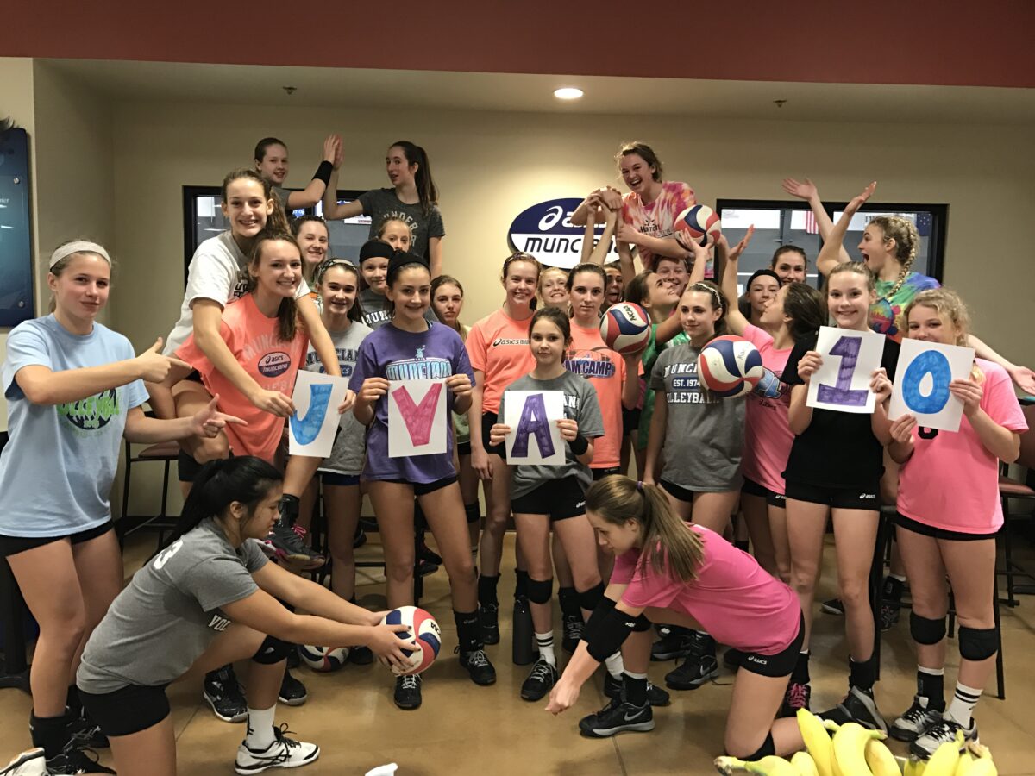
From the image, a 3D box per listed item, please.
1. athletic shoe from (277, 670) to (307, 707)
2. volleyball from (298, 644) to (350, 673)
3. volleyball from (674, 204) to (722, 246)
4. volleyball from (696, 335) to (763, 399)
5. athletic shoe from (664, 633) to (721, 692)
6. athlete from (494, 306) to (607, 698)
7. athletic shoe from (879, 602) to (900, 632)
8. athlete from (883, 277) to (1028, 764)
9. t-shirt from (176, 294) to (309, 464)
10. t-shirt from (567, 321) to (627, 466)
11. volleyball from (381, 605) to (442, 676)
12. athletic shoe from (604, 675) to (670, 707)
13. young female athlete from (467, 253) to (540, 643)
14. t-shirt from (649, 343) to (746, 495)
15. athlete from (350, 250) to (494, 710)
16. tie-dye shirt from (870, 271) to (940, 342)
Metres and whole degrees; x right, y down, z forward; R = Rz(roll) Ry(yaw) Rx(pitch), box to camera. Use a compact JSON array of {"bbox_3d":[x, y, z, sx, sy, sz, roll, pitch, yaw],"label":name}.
[{"bbox_3d":[-0.920,1.089,3.225,0.108,0.125,0.275,-4,9,-40],"label":"athletic shoe"},{"bbox_3d":[-0.782,1.048,3.390,0.210,0.210,0.210,2,7,0],"label":"volleyball"},{"bbox_3d":[0.815,-0.719,3.780,0.210,0.210,0.210,2,6,11],"label":"volleyball"},{"bbox_3d":[0.706,-0.070,2.775,0.210,0.210,0.210,2,7,0],"label":"volleyball"},{"bbox_3d":[0.724,1.113,3.395,0.275,0.140,0.105,-3,9,-34],"label":"athletic shoe"},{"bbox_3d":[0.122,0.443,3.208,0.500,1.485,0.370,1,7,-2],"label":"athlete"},{"bbox_3d":[1.515,0.905,3.400,0.095,0.105,0.250,4,14,30],"label":"athletic shoe"},{"bbox_3d":[1.513,0.439,2.900,0.470,1.562,0.400,6,7,40],"label":"athlete"},{"bbox_3d":[-0.965,-0.026,2.943,0.470,0.600,0.290,0,17,-35],"label":"t-shirt"},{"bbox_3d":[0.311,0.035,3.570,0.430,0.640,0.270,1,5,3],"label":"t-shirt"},{"bbox_3d":[-0.346,0.802,2.650,0.210,0.210,0.210,2,7,0],"label":"volleyball"},{"bbox_3d":[0.461,1.138,3.228,0.250,0.115,0.100,3,7,12],"label":"athletic shoe"},{"bbox_3d":[-0.021,0.248,3.770,0.460,1.717,0.310,1,5,-3],"label":"young female athlete"},{"bbox_3d":[0.744,0.117,3.400,0.410,0.630,0.280,3,6,22],"label":"t-shirt"},{"bbox_3d":[-0.368,0.309,3.230,0.560,1.682,0.420,1,5,-5],"label":"athlete"},{"bbox_3d":[1.552,-0.178,3.420,0.290,0.600,0.420,-4,7,-43],"label":"tie-dye shirt"}]

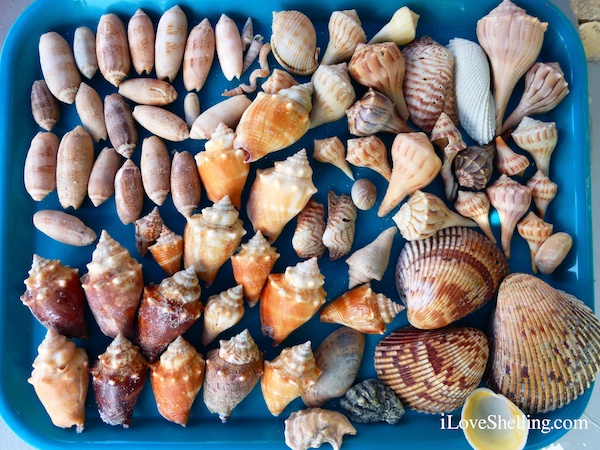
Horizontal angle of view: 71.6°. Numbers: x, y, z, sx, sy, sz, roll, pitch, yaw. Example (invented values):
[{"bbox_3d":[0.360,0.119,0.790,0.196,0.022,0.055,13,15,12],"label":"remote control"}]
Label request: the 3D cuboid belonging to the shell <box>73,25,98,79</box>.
[{"bbox_3d":[-0.167,-0.135,0.326,0.016,0.016,0.042,-10,88,0],"label":"shell"}]

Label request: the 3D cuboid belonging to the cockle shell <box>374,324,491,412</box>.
[{"bbox_3d":[0.102,0.107,0.314,0.084,0.034,0.067,-19,88,-2],"label":"cockle shell"}]

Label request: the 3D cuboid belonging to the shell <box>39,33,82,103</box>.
[{"bbox_3d":[-0.184,-0.120,0.319,0.023,0.021,0.057,-23,88,-1],"label":"shell"}]

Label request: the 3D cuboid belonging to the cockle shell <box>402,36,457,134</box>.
[{"bbox_3d":[0.100,-0.107,0.319,0.037,0.028,0.076,-4,88,0],"label":"cockle shell"}]

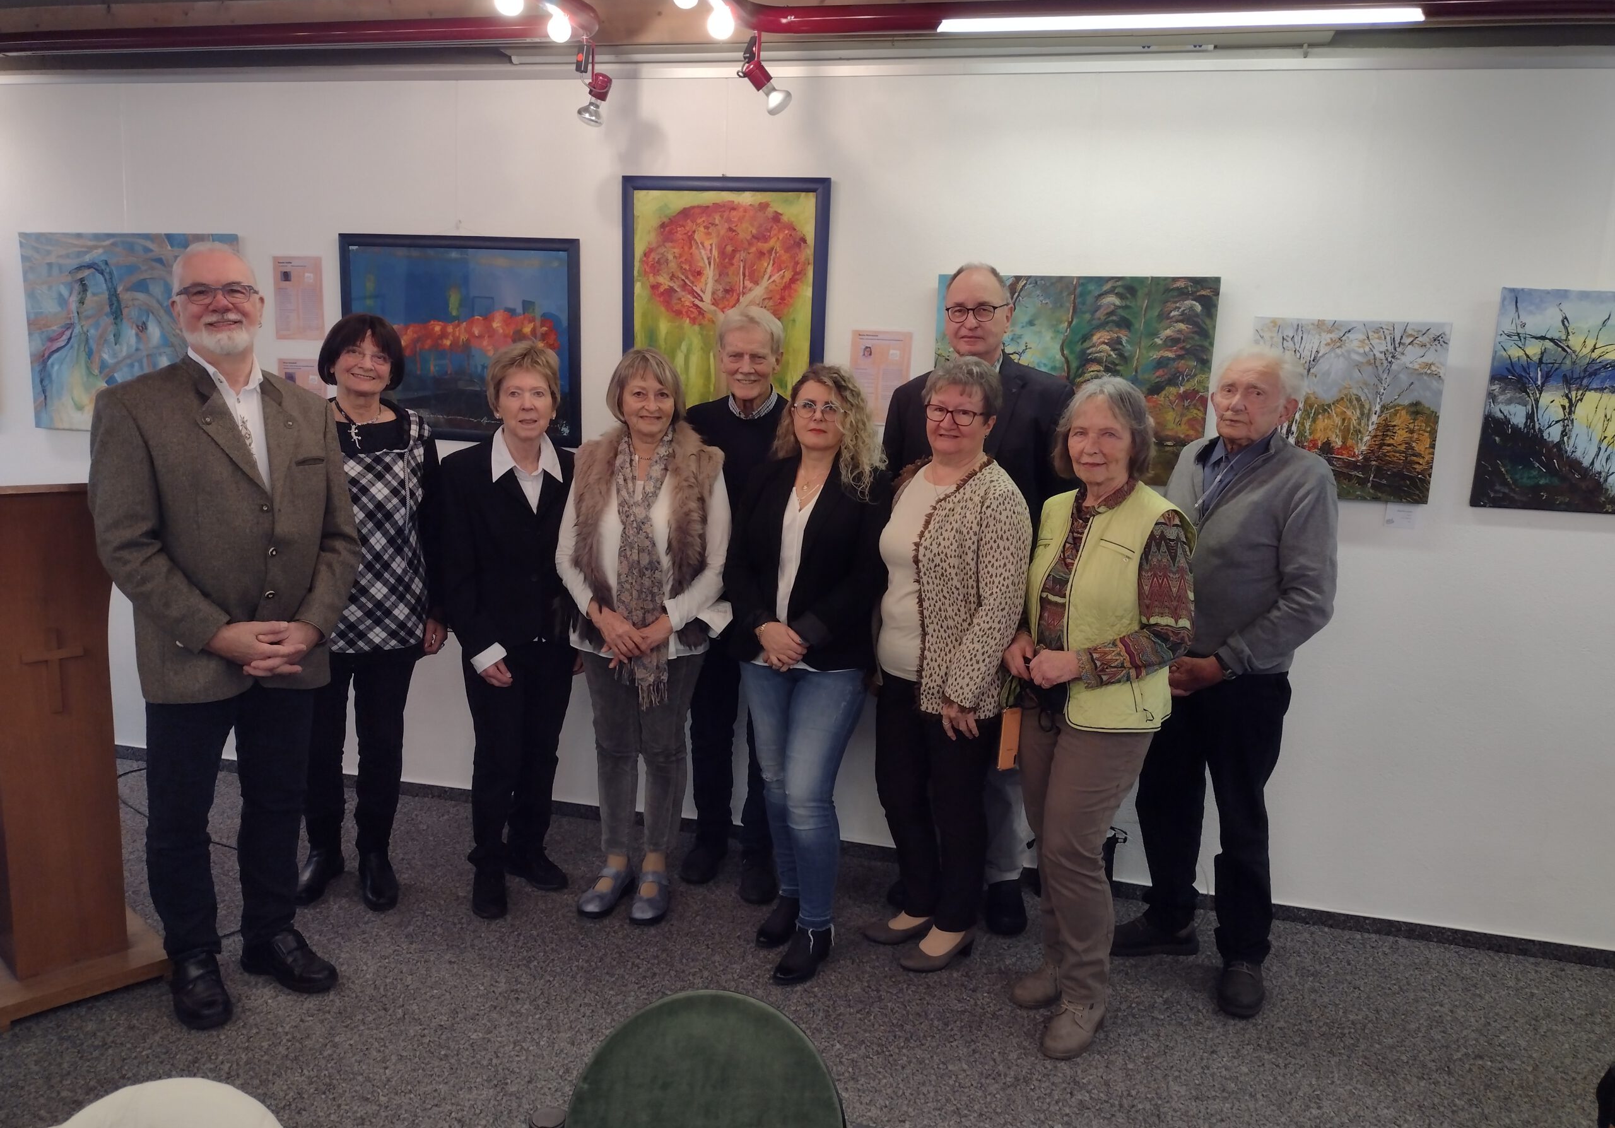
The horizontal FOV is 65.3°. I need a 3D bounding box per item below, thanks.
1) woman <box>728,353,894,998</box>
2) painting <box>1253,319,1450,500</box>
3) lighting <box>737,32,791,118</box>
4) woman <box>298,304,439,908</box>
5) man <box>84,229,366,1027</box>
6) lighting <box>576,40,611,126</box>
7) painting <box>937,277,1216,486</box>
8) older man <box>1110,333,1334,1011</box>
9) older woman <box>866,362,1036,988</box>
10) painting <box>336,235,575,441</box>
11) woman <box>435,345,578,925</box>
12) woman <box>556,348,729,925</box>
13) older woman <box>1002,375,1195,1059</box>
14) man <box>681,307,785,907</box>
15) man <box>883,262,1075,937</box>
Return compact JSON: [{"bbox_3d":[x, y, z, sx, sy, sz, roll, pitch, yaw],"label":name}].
[{"bbox_3d":[-0.009,0.282,3.388,0.460,1.630,0.360,6,12,18],"label":"woman"},{"bbox_3d":[1.464,-0.420,3.462,0.498,0.490,0.030,5,12,14],"label":"painting"},{"bbox_3d":[-0.115,-1.315,3.380,0.140,0.230,0.100,-1,12,-16],"label":"lighting"},{"bbox_3d":[-1.288,0.139,3.674,0.440,1.710,0.340,-1,12,-16],"label":"woman"},{"bbox_3d":[-1.405,0.172,3.084,0.600,1.870,0.430,-7,15,-39],"label":"man"},{"bbox_3d":[-0.594,-1.337,3.500,0.100,0.240,0.120,-5,13,-30],"label":"lighting"},{"bbox_3d":[0.763,-0.532,3.668,0.800,0.590,0.030,5,12,14],"label":"painting"},{"bbox_3d":[1.119,0.292,3.329,0.420,1.710,0.520,-6,14,-34],"label":"older man"},{"bbox_3d":[0.361,0.274,3.416,0.480,1.660,0.400,12,15,40],"label":"older woman"},{"bbox_3d":[-1.125,-0.727,4.094,0.855,0.650,0.030,5,12,14],"label":"painting"},{"bbox_3d":[-0.870,0.179,3.686,0.470,1.632,0.340,-1,12,-16],"label":"woman"},{"bbox_3d":[-0.475,0.209,3.616,0.480,1.650,0.330,2,11,-1],"label":"woman"},{"bbox_3d":[0.698,0.368,3.051,0.480,1.629,0.360,12,16,40],"label":"older woman"},{"bbox_3d":[-0.179,0.126,3.765,0.500,1.751,0.330,3,12,6],"label":"man"},{"bbox_3d":[0.480,0.119,3.565,0.540,1.890,0.340,5,12,14],"label":"man"}]

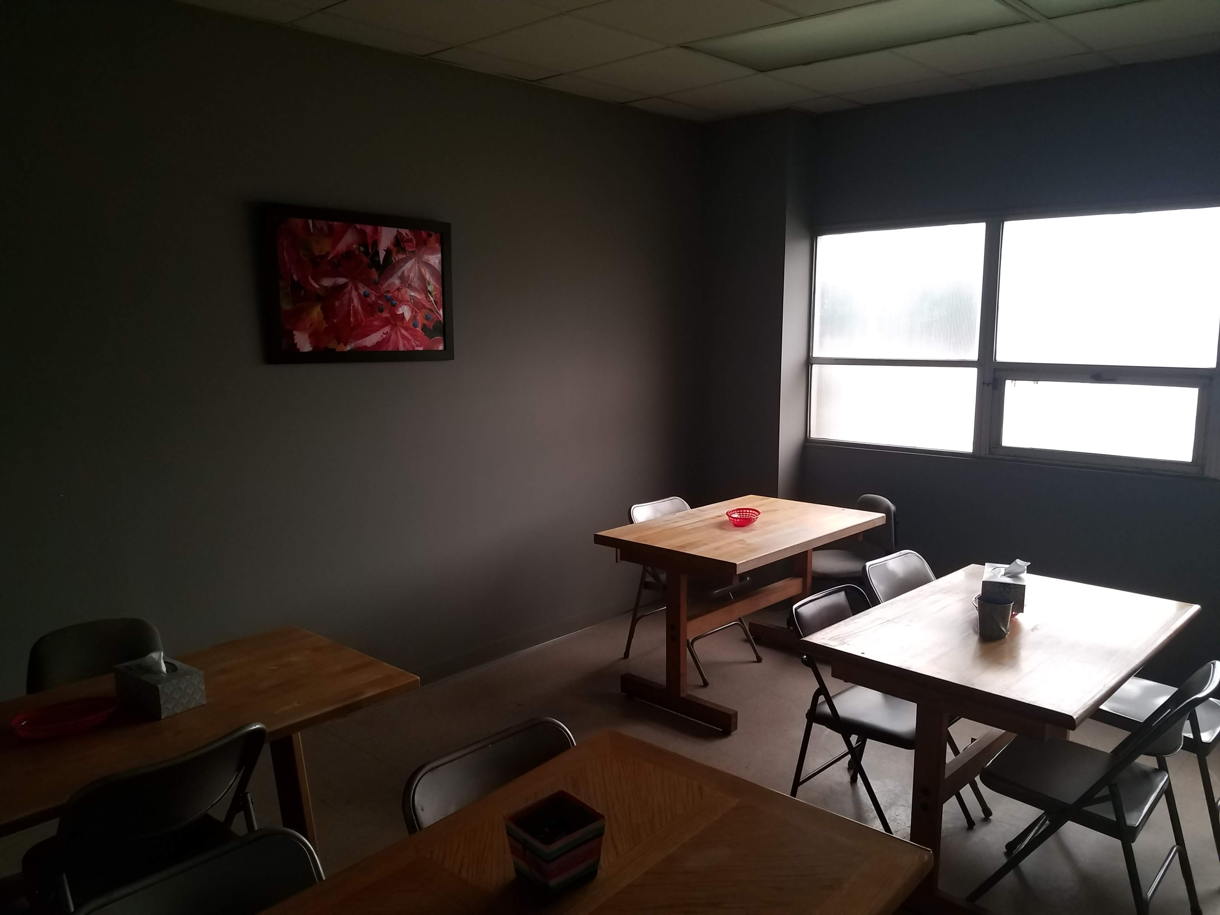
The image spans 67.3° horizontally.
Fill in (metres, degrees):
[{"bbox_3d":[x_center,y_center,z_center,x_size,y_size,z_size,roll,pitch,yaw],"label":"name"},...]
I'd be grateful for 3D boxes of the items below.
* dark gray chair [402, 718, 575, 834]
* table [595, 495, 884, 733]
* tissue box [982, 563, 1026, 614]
[{"bbox_3d":[-0.114,1.018,1.903,0.510,0.760,0.460,8,12,43],"label":"dark gray chair"},{"bbox_3d":[0.619,0.666,4.222,0.735,0.735,1.190,8,12,41],"label":"table"},{"bbox_3d":[1.278,0.421,2.968,0.123,0.090,0.224,4,10,24],"label":"tissue box"}]

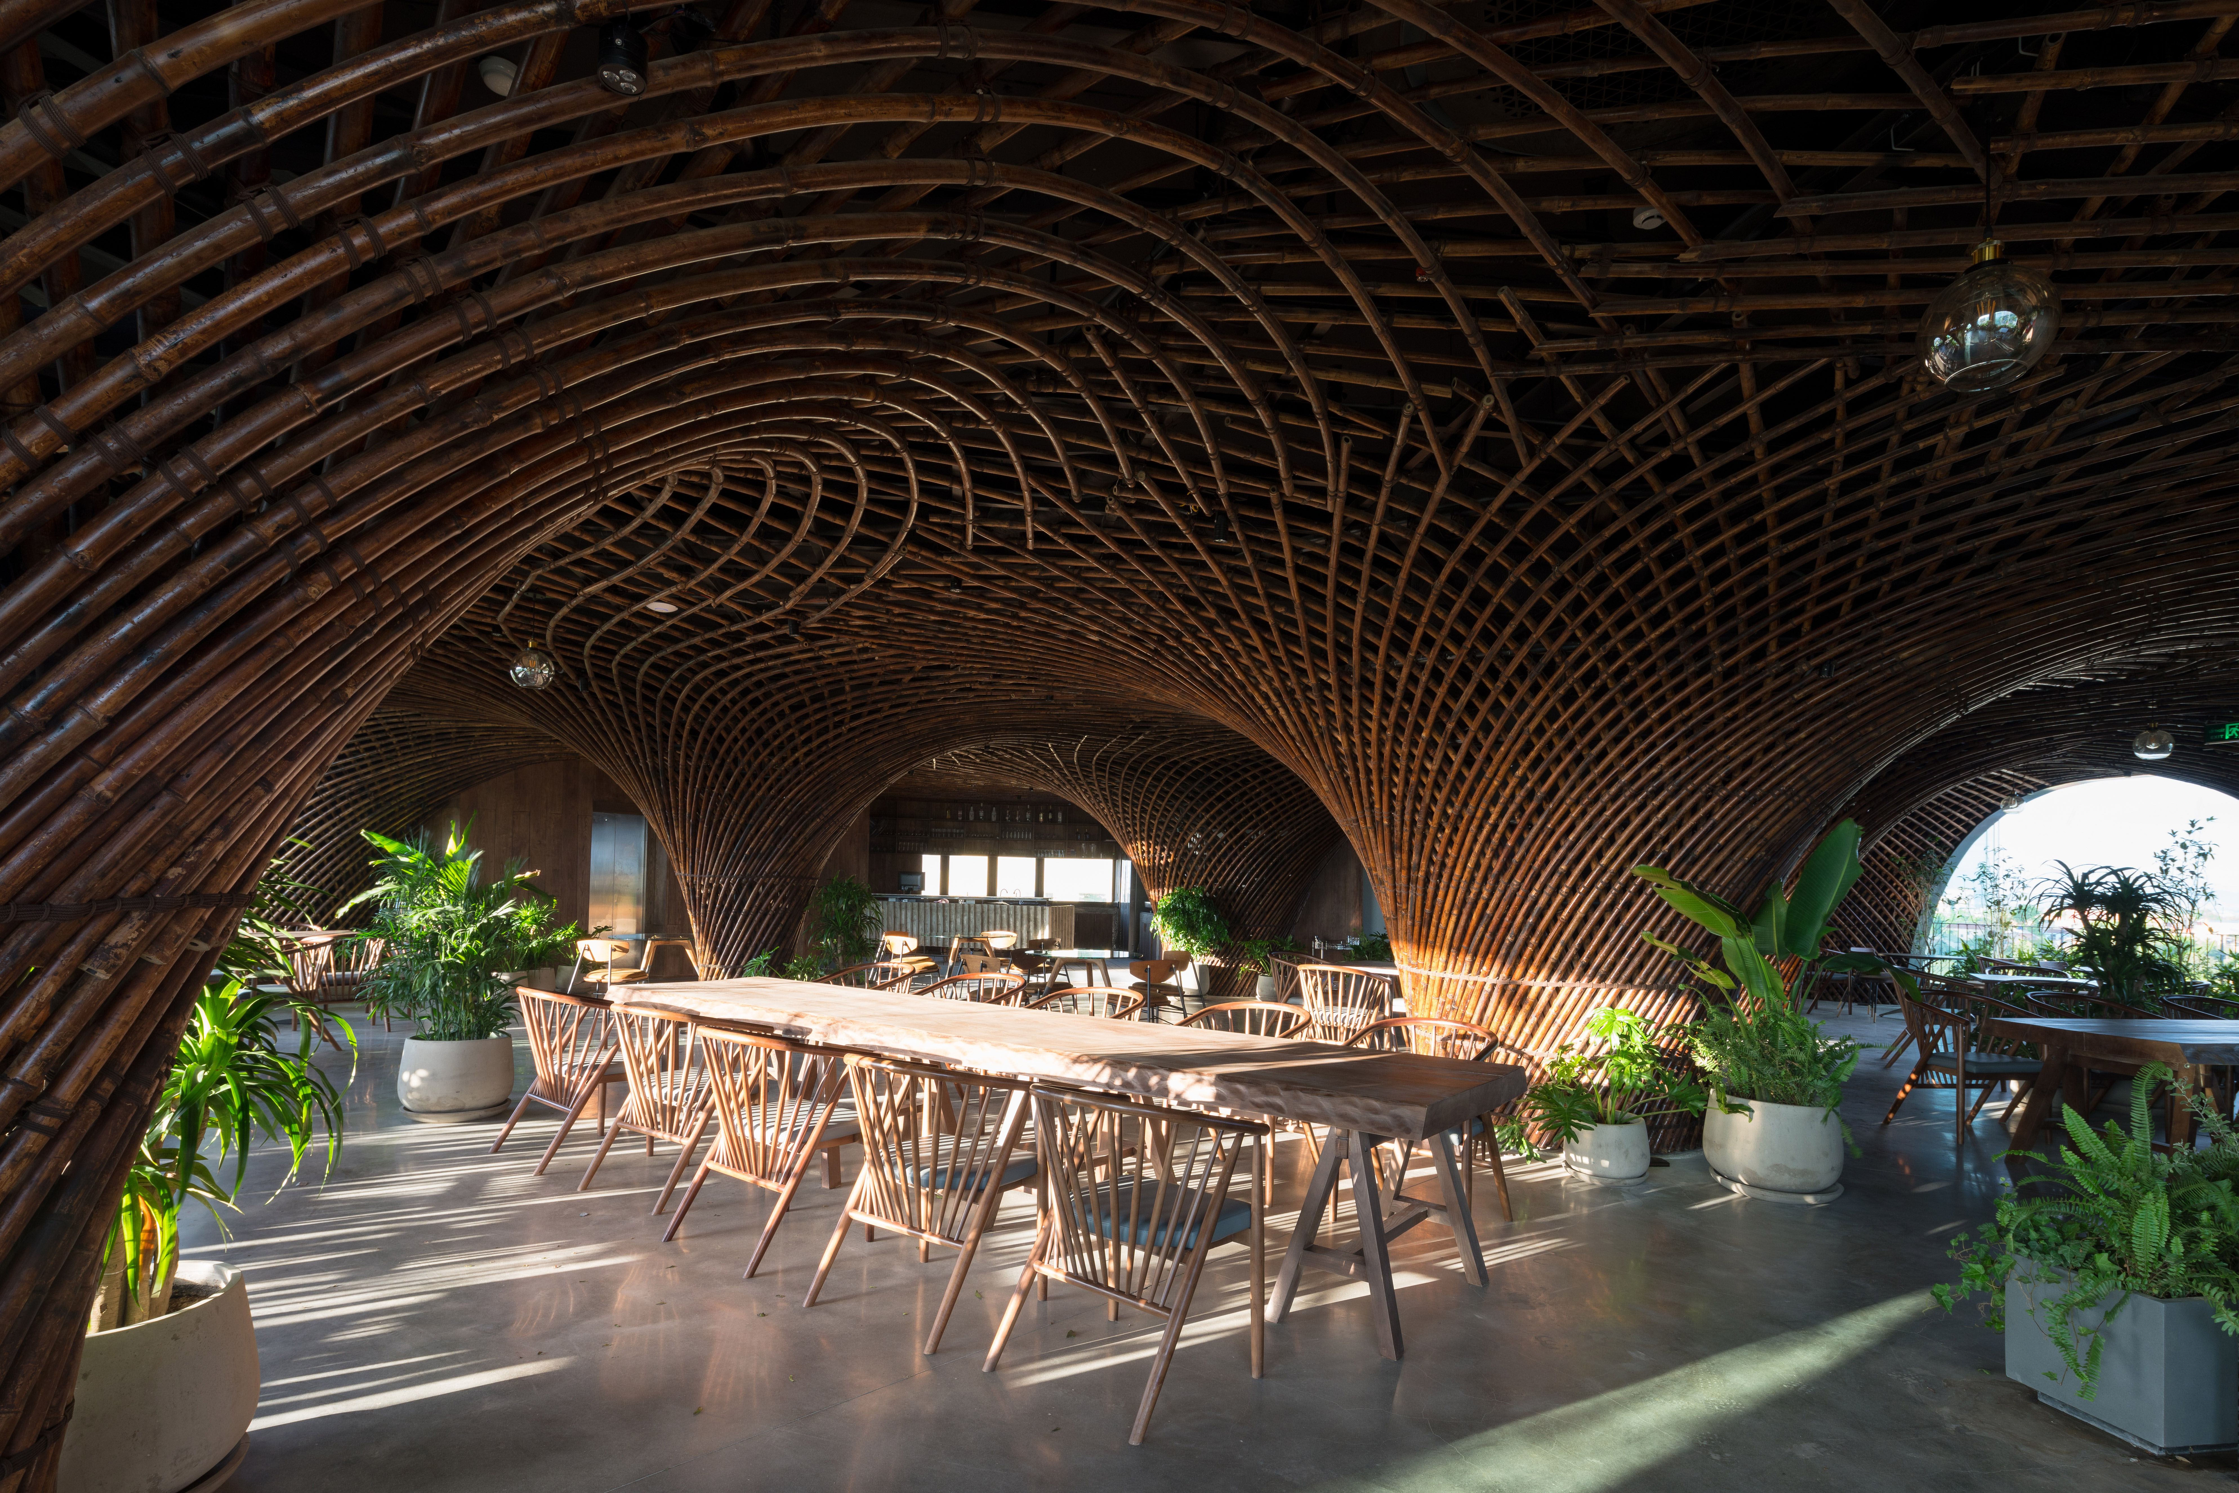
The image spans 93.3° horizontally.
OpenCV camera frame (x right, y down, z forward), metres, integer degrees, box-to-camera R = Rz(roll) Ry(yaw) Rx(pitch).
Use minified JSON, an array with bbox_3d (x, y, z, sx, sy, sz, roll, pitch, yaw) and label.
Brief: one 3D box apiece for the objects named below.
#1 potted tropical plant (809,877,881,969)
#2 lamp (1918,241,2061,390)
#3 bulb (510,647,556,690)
[{"bbox_3d":[-2.594,1.914,9.990,0.650,1.400,0.650,-1,-7,20],"label":"potted tropical plant"},{"bbox_3d":[2.053,-1.028,2.500,0.260,0.320,0.260,0,-6,0],"label":"lamp"},{"bbox_3d":[-4.100,-0.557,7.400,0.300,0.300,0.300,1,-6,0],"label":"bulb"}]

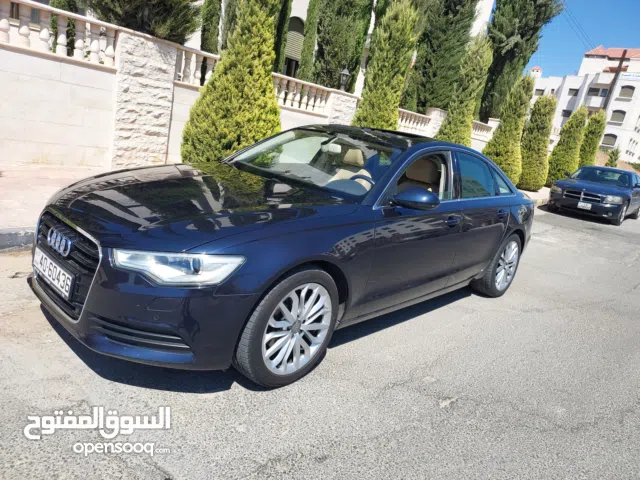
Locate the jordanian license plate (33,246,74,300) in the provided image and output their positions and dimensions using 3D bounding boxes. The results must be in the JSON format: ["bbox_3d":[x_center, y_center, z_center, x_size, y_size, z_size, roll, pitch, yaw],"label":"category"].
[{"bbox_3d":[-1.314,0.149,2.529,0.460,0.115,0.020,21,13,37],"label":"jordanian license plate"}]

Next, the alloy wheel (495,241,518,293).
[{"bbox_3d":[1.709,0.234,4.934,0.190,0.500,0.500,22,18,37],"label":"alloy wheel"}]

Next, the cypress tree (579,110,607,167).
[{"bbox_3d":[9.850,-3.200,18.850,0.880,3.000,0.880,24,21,36],"label":"cypress tree"}]

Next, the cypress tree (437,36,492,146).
[{"bbox_3d":[2.920,-2.600,10.730,0.980,3.250,0.980,24,21,36],"label":"cypress tree"}]

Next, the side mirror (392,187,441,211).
[{"bbox_3d":[0.583,-0.250,3.136,0.250,0.165,0.190,21,18,37],"label":"side mirror"}]

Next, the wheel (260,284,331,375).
[{"bbox_3d":[-0.163,0.438,2.713,0.190,0.500,0.500,22,18,37],"label":"wheel"}]

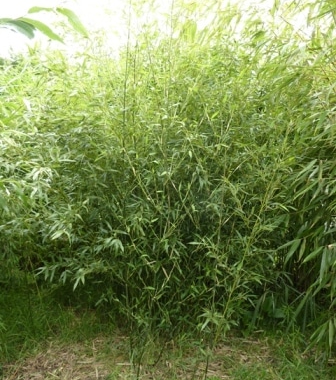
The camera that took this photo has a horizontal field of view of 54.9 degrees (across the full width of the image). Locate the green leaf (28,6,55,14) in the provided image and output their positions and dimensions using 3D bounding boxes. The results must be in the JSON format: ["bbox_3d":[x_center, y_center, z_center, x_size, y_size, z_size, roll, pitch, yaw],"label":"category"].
[{"bbox_3d":[-0.493,-0.694,1.250,0.110,0.025,0.030,-7,6,-20],"label":"green leaf"}]

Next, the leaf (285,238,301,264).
[{"bbox_3d":[1.001,0.494,2.600,0.045,0.235,0.030,31,-6,24],"label":"leaf"}]

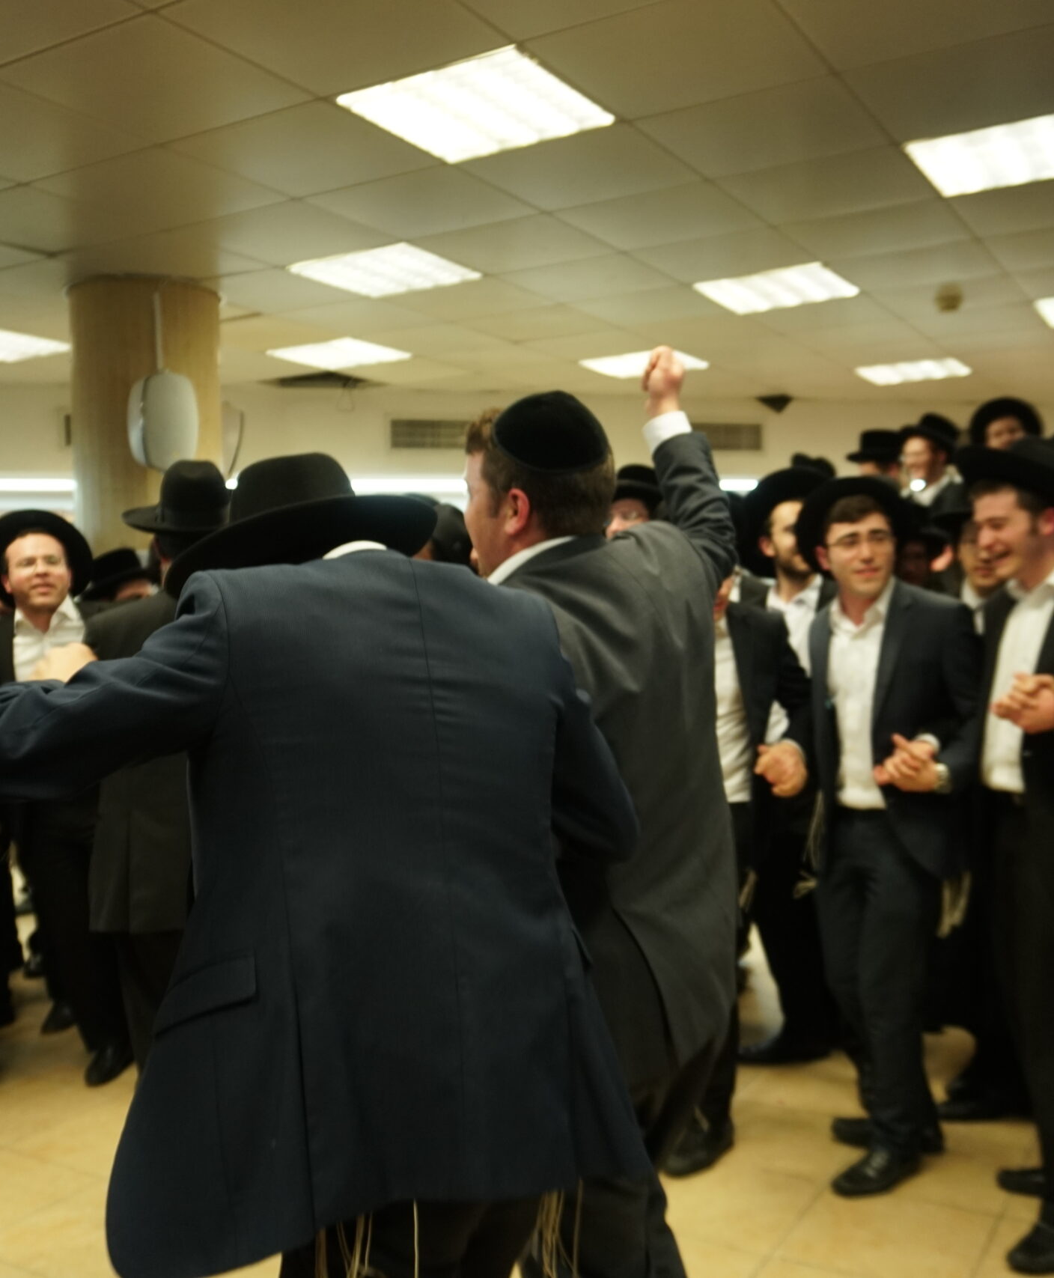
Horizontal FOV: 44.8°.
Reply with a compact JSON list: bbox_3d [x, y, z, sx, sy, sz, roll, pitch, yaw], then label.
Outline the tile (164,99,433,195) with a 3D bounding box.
[{"bbox_3d":[-0.646,-1.454,3.813,0.600,0.020,0.600,0,2,31],"label":"tile"}]

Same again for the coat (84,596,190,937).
[{"bbox_3d":[-0.917,0.292,3.350,0.510,0.920,0.300,-2,2,-24],"label":"coat"}]

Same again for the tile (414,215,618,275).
[{"bbox_3d":[-0.037,-1.492,4.847,0.600,0.020,0.600,0,2,31],"label":"tile"}]

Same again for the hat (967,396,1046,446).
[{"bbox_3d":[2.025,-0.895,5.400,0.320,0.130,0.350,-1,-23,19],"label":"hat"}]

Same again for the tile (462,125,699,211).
[{"bbox_3d":[0.174,-1.470,4.020,0.600,0.020,0.600,0,2,31],"label":"tile"}]

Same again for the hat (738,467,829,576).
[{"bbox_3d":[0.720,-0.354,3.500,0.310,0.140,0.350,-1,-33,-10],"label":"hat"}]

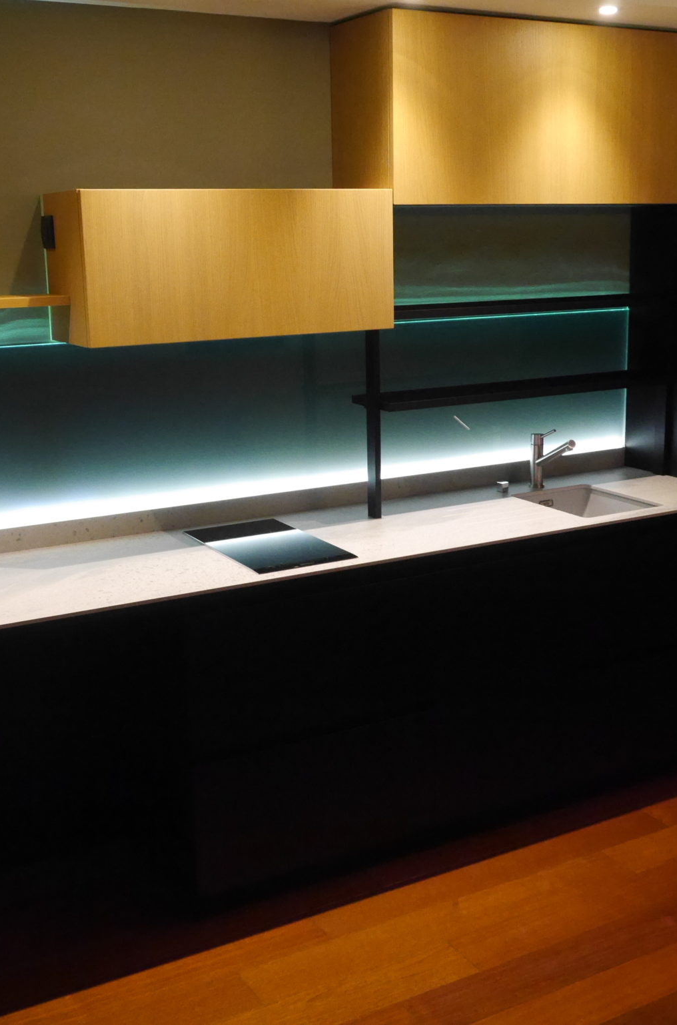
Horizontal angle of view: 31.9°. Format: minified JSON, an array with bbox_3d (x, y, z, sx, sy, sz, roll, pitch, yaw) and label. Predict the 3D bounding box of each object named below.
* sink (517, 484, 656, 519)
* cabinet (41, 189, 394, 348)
[{"bbox_3d":[0.806,0.049,3.862,0.324,0.171,0.364,-8,15,-28],"label":"sink"},{"bbox_3d":[-0.319,-0.690,3.288,0.897,0.386,0.346,-8,15,-28],"label":"cabinet"}]

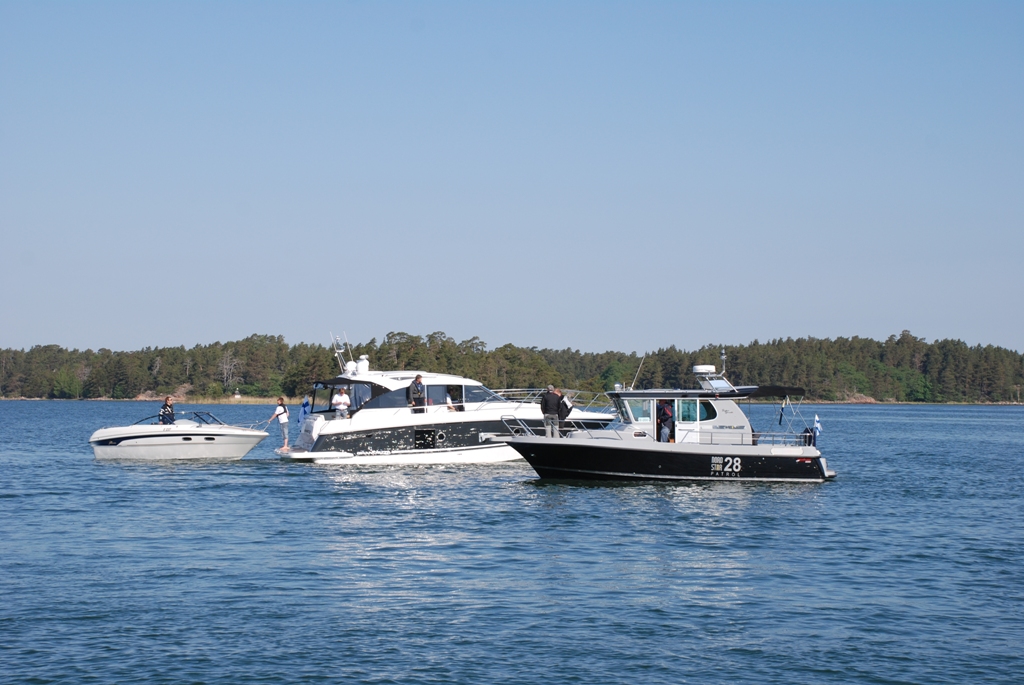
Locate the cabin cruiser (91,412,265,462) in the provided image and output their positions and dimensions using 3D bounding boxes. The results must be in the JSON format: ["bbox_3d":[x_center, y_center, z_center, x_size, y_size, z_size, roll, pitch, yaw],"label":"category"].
[{"bbox_3d":[-11.768,3.369,76.410,6.220,1.780,2.300,0,-1,4],"label":"cabin cruiser"}]

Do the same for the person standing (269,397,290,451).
[{"bbox_3d":[-8.087,2.865,74.600,0.620,1.800,0.500,0,-1,5],"label":"person standing"}]

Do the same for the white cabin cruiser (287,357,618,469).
[{"bbox_3d":[-2.184,2.410,75.309,12.400,3.720,3.750,1,-2,-20],"label":"white cabin cruiser"}]

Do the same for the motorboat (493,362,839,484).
[{"bbox_3d":[4.132,2.221,57.845,9.050,3.240,2.950,0,-1,-4],"label":"motorboat"}]

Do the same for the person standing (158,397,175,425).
[{"bbox_3d":[-12.329,2.834,76.278,0.400,1.760,0.520,0,-2,18],"label":"person standing"}]

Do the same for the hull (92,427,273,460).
[{"bbox_3d":[-11.768,3.659,76.403,6.200,1.200,2.300,0,-1,4],"label":"hull"}]

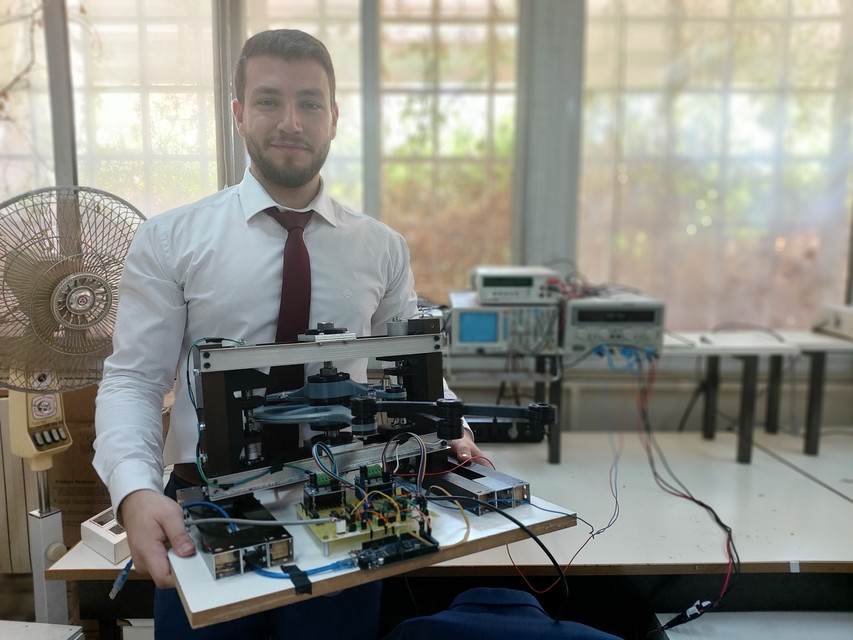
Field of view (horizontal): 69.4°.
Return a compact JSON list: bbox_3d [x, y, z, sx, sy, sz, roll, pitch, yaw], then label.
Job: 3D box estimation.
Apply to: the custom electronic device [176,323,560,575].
[{"bbox_3d":[-0.098,0.148,0.892,0.462,0.266,0.373,-3,2,-29],"label":"custom electronic device"}]

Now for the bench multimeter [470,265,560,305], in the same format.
[{"bbox_3d":[0.248,-0.100,1.804,0.217,0.086,0.290,0,8,0],"label":"bench multimeter"}]

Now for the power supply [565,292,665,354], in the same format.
[{"bbox_3d":[0.493,0.009,1.751,0.255,0.145,0.275,0,8,0],"label":"power supply"}]

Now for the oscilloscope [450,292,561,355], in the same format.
[{"bbox_3d":[0.208,0.001,1.834,0.285,0.125,0.385,0,8,0],"label":"oscilloscope"}]

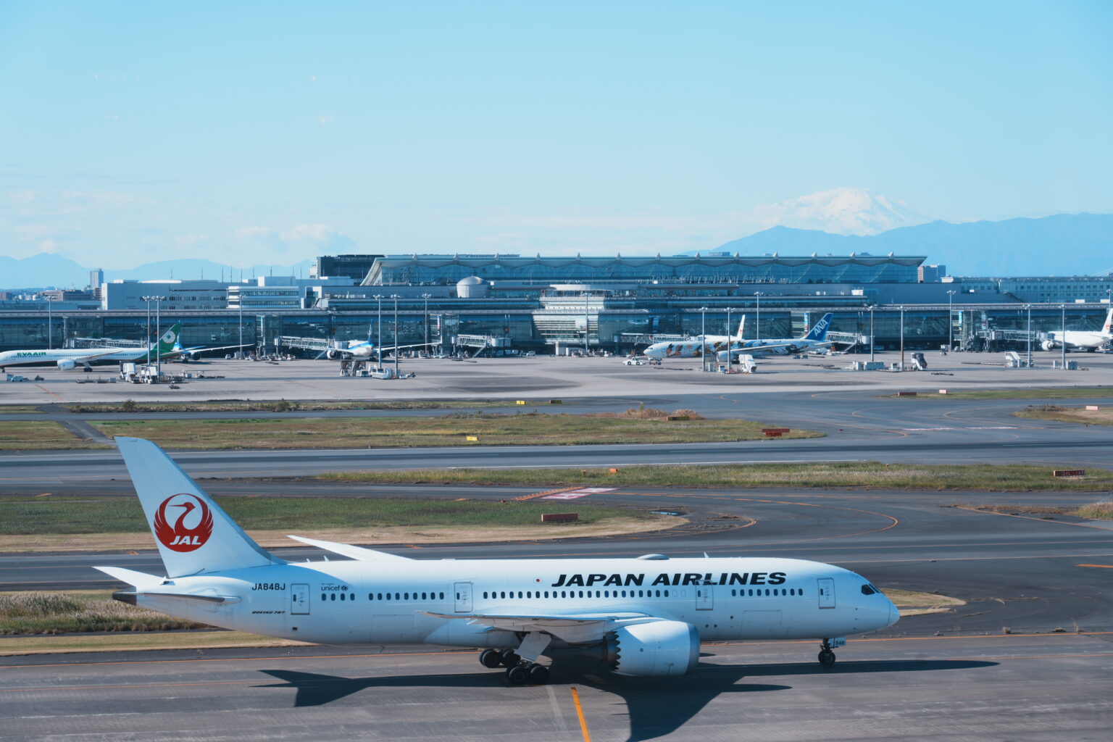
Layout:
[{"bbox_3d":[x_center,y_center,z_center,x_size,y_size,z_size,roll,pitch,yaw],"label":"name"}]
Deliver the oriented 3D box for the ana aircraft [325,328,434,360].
[{"bbox_3d":[-78.930,-12.320,1233.090,60.100,17.000,62.800,-1,2,-11],"label":"ana aircraft"}]

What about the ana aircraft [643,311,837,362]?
[{"bbox_3d":[68.300,-11.830,1151.110,73.900,18.600,64.800,0,2,-12],"label":"ana aircraft"}]

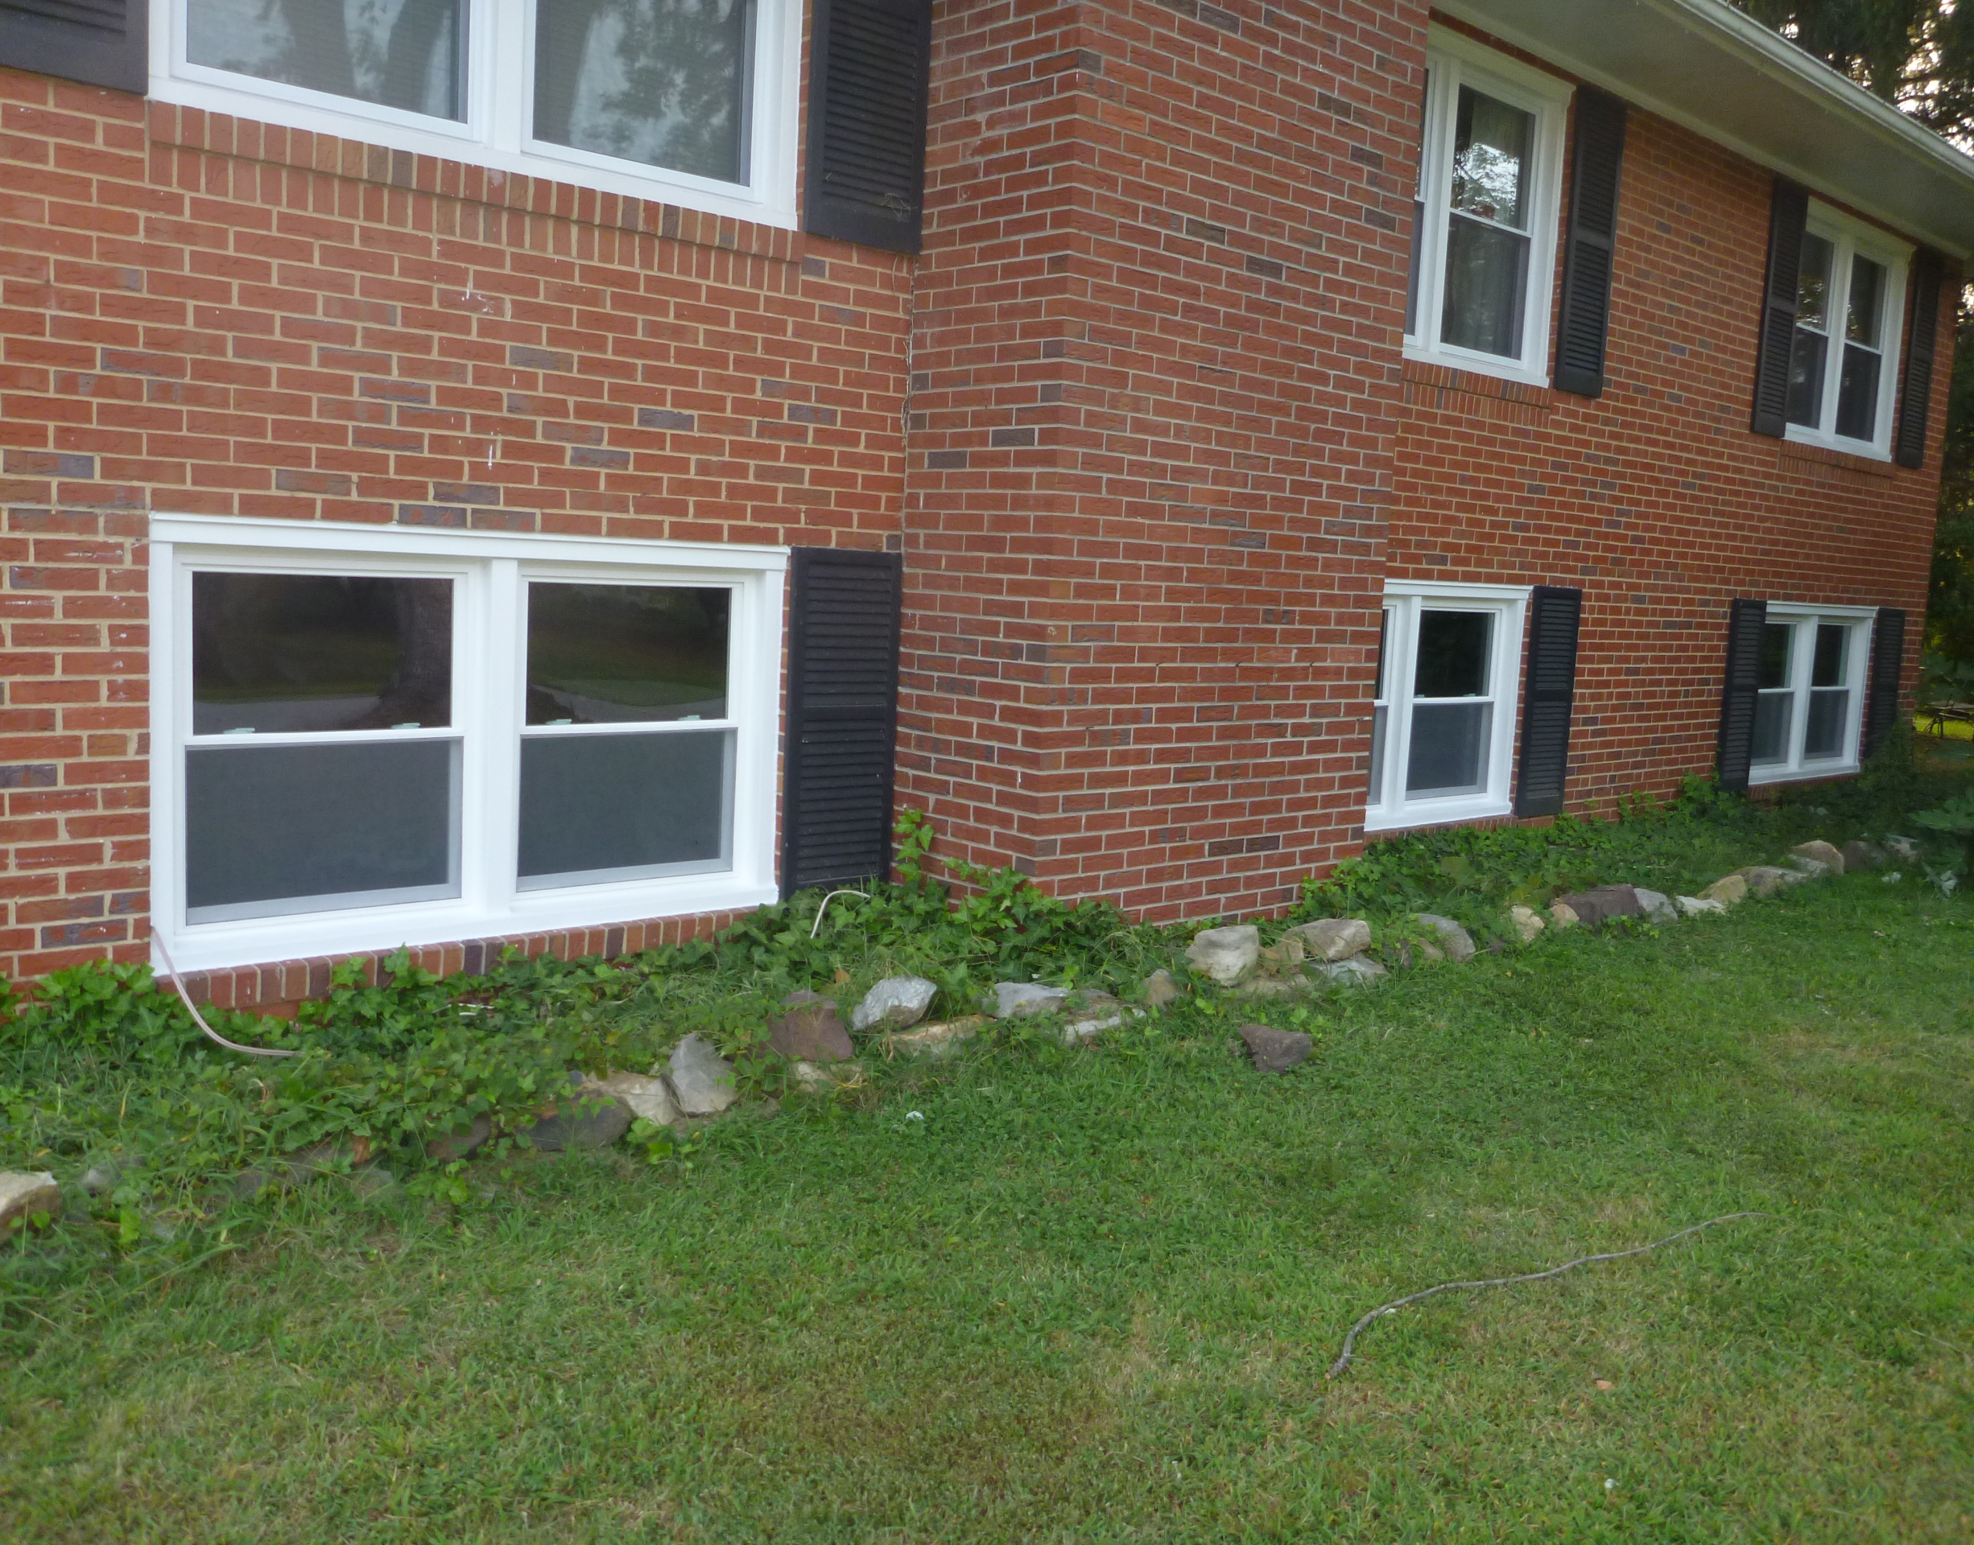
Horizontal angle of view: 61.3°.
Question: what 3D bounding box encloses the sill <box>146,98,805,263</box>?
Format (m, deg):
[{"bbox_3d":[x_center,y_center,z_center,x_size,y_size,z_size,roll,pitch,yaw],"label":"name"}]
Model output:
[{"bbox_3d":[-1.346,-1.653,4.773,1.965,0.100,0.110,-4,9,-42],"label":"sill"}]

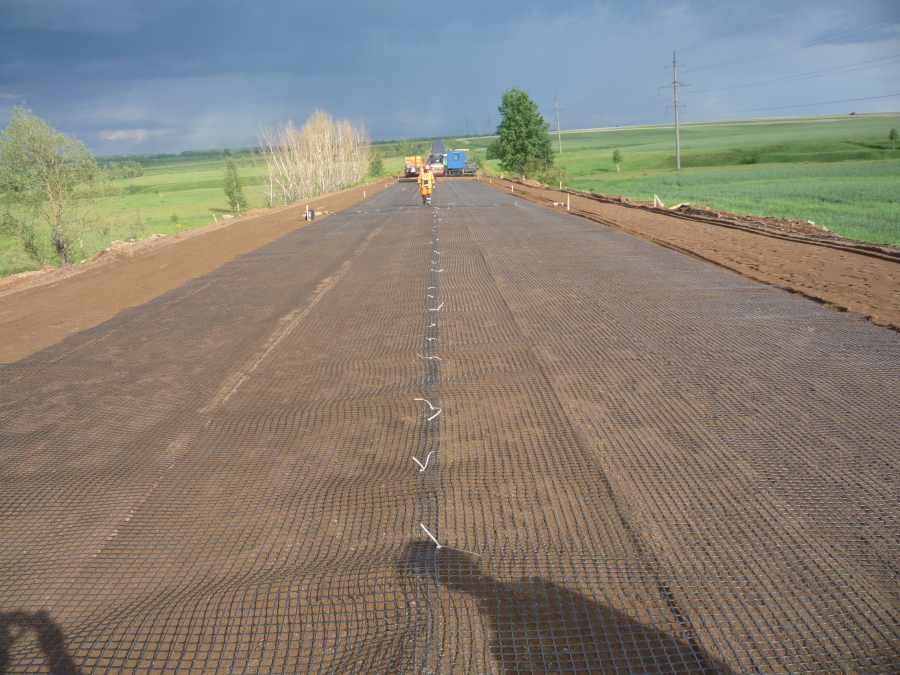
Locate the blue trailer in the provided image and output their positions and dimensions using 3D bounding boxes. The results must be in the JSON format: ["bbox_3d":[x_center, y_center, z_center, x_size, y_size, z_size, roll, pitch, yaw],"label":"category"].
[{"bbox_3d":[1.070,-24.398,109.238,2.600,3.480,4.800,-2,13,0],"label":"blue trailer"}]

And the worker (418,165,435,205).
[{"bbox_3d":[-1.025,-6.743,34.466,0.680,1.780,0.420,-2,13,-1],"label":"worker"}]

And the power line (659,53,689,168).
[{"bbox_3d":[46.613,-46.819,160.875,6.400,23.500,0.600,-2,13,1],"label":"power line"}]

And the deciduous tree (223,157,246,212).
[{"bbox_3d":[-12.156,-8.631,44.000,1.350,3.100,1.350,-2,13,0],"label":"deciduous tree"}]

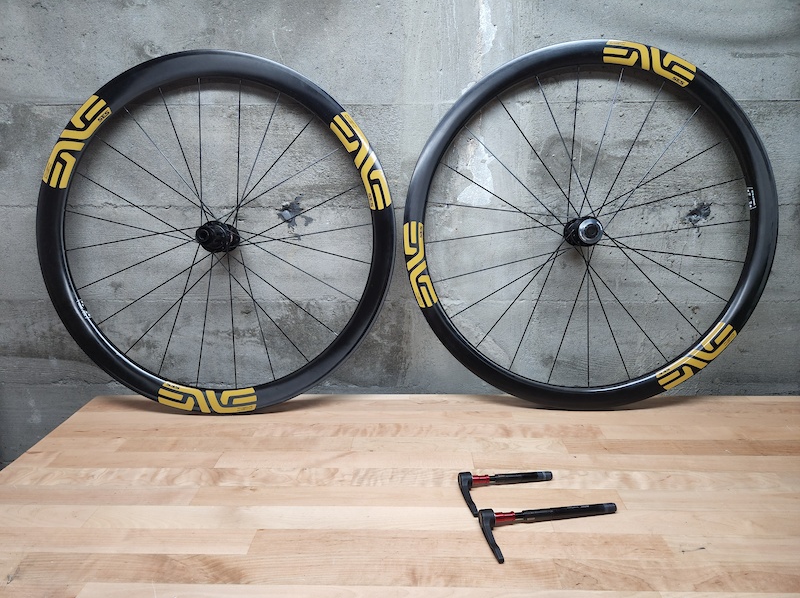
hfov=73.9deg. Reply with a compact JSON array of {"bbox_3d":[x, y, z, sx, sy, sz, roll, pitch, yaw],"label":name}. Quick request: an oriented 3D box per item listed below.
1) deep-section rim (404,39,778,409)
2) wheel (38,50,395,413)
[{"bbox_3d":[0.325,-0.117,0.938,0.634,0.634,0.102,1,7,4],"label":"deep-section rim"},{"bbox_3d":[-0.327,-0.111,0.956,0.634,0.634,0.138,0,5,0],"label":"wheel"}]

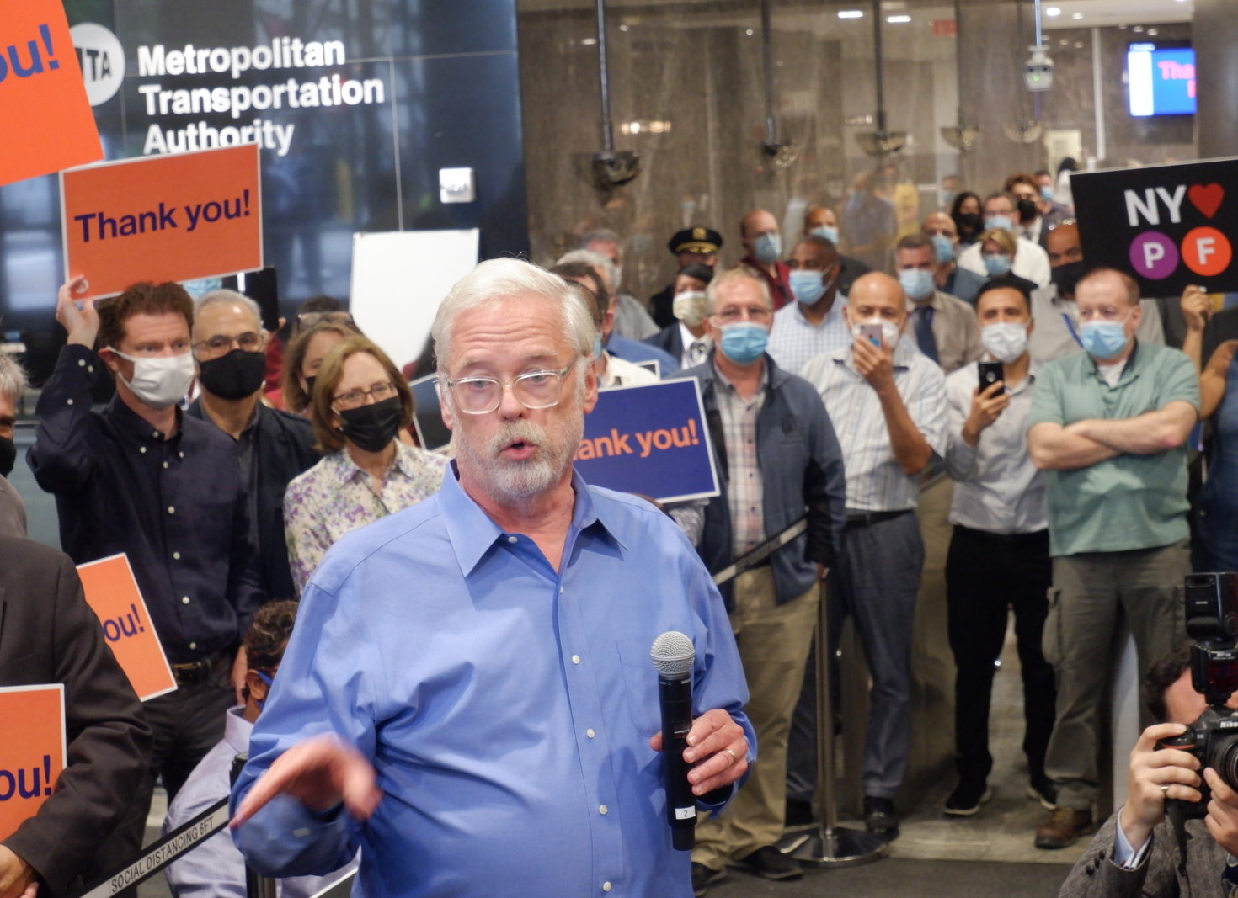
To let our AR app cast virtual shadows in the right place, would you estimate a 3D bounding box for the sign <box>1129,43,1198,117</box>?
[{"bbox_3d":[4.566,-2.961,20.500,0.930,0.550,0.080,-2,5,3],"label":"sign"}]

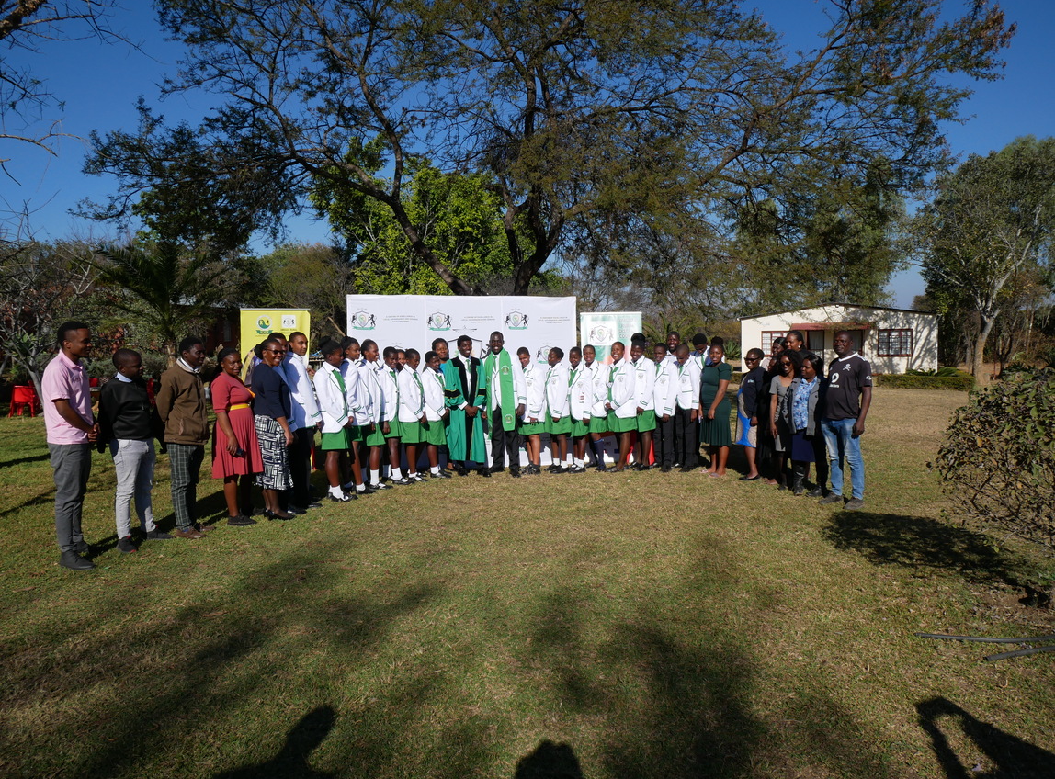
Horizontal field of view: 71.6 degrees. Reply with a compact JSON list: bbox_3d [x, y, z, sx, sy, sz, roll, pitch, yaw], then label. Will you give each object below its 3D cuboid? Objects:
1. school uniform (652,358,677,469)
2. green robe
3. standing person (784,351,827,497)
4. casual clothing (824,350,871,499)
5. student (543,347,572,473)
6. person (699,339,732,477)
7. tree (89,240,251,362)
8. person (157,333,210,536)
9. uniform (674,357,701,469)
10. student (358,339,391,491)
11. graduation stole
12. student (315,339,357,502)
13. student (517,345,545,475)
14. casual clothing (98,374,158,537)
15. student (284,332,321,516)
[{"bbox_3d":[1.726,0.292,9.117,0.300,1.373,0.420,-3,5,-37],"label":"school uniform"},{"bbox_3d":[-0.771,0.249,8.967,0.540,1.318,0.380,-1,4,-15],"label":"green robe"},{"bbox_3d":[2.976,0.370,7.779,0.520,1.511,0.360,2,4,33],"label":"standing person"},{"bbox_3d":[3.104,0.358,7.097,0.340,1.419,0.500,-3,4,-29],"label":"casual clothing"},{"bbox_3d":[0.379,0.257,9.367,0.420,1.593,0.320,3,4,42],"label":"student"},{"bbox_3d":[2.324,0.211,9.022,0.480,1.699,0.340,2,4,33],"label":"person"},{"bbox_3d":[-9.067,-1.629,18.416,3.900,4.261,3.900,0,3,0],"label":"tree"},{"bbox_3d":[-2.945,0.391,6.243,0.360,1.680,0.470,1,4,15],"label":"person"},{"bbox_3d":[2.000,0.297,9.105,0.300,1.360,0.420,-4,5,-39],"label":"uniform"},{"bbox_3d":[-1.710,0.275,8.095,0.330,1.654,0.430,2,4,28],"label":"student"},{"bbox_3d":[-0.344,0.024,8.929,0.380,1.067,0.270,1,4,24],"label":"graduation stole"},{"bbox_3d":[-1.974,0.309,7.533,0.330,1.663,0.430,1,4,27],"label":"student"},{"bbox_3d":[0.041,0.252,9.177,0.430,1.561,0.300,3,4,38],"label":"student"},{"bbox_3d":[-3.213,0.528,5.872,0.340,1.300,0.500,1,4,16],"label":"casual clothing"},{"bbox_3d":[-2.199,0.291,7.141,0.330,1.715,0.460,1,3,20],"label":"student"}]

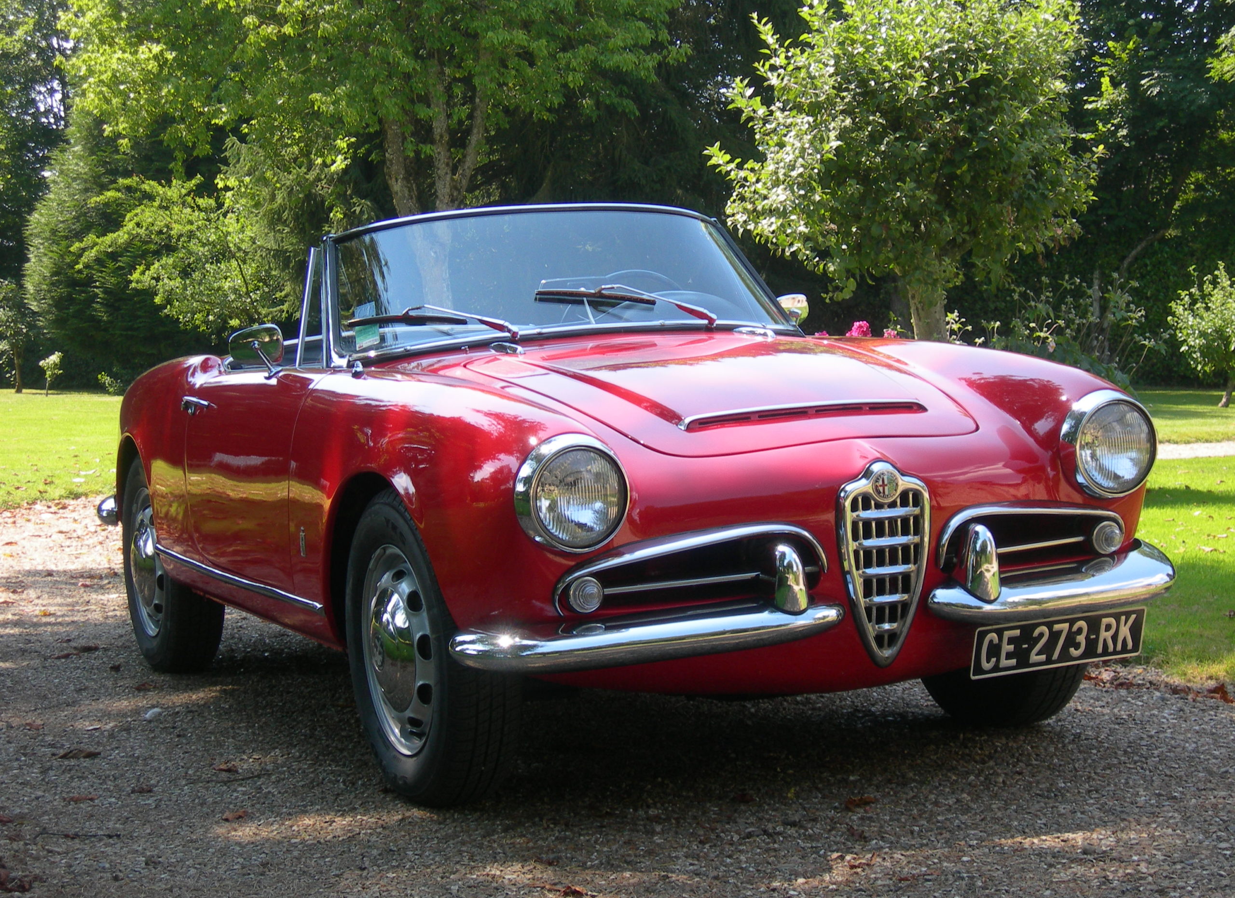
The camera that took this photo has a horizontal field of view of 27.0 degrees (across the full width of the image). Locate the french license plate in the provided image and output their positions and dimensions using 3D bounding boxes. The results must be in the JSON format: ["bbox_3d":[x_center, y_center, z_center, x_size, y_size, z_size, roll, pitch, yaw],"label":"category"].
[{"bbox_3d":[0.856,0.375,4.968,0.453,0.100,0.012,-4,14,-35],"label":"french license plate"}]

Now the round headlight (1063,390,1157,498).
[{"bbox_3d":[0.945,-0.010,4.983,0.205,0.206,0.100,-5,4,-23],"label":"round headlight"}]

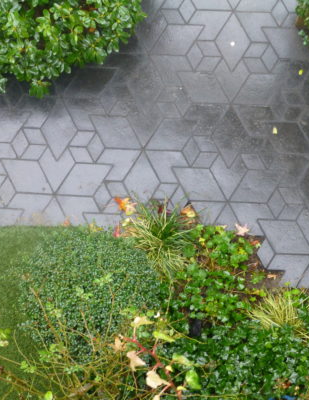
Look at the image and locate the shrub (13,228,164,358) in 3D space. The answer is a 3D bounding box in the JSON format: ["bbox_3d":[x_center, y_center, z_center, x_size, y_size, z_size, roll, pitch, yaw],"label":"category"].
[{"bbox_3d":[-0.311,0.448,3.984,0.720,0.550,0.639,2,80,1],"label":"shrub"}]

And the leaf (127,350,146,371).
[{"bbox_3d":[-0.076,0.691,3.485,0.083,0.035,0.089,2,80,2],"label":"leaf"}]

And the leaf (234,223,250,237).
[{"bbox_3d":[0.463,0.158,4.290,0.076,0.020,0.076,2,80,1],"label":"leaf"}]

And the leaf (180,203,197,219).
[{"bbox_3d":[0.179,0.055,4.310,0.085,0.025,0.079,2,80,1],"label":"leaf"}]

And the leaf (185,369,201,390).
[{"bbox_3d":[0.165,0.763,3.468,0.069,0.035,0.088,2,80,2],"label":"leaf"}]

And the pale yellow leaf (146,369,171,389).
[{"bbox_3d":[0.015,0.764,3.471,0.101,0.035,0.081,2,80,2],"label":"pale yellow leaf"}]

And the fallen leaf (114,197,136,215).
[{"bbox_3d":[-0.156,0.032,4.319,0.106,0.025,0.095,2,80,1],"label":"fallen leaf"}]

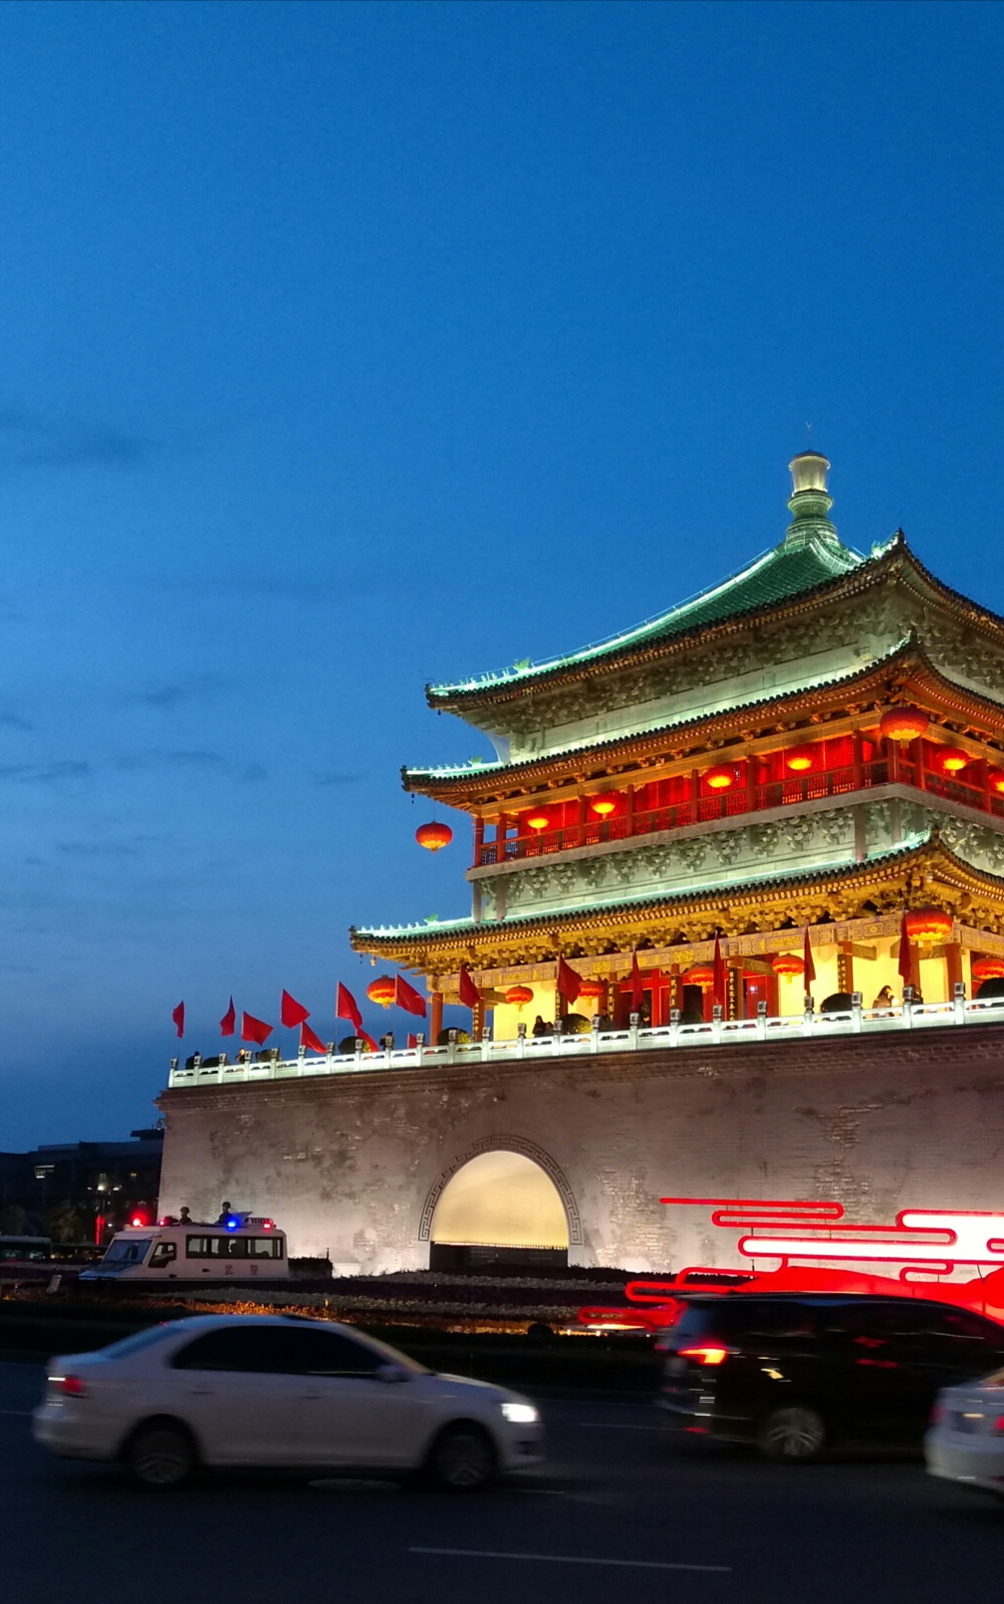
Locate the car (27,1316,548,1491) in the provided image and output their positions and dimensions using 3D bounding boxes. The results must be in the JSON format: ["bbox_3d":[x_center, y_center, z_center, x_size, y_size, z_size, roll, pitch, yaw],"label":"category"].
[{"bbox_3d":[-1.907,5.570,15.526,4.520,1.470,1.740,4,-15,-9],"label":"car"}]

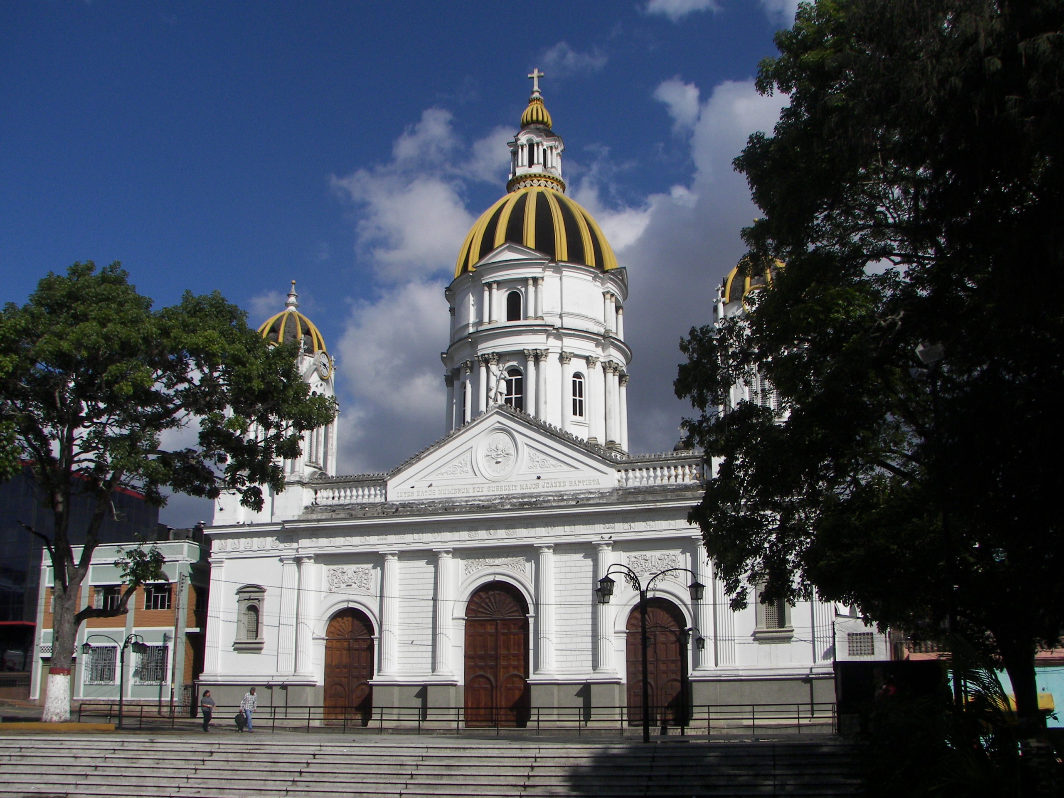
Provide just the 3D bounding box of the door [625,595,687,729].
[{"bbox_3d":[5.406,11.348,47.837,2.680,5.420,0.300,-5,-17,17],"label":"door"}]

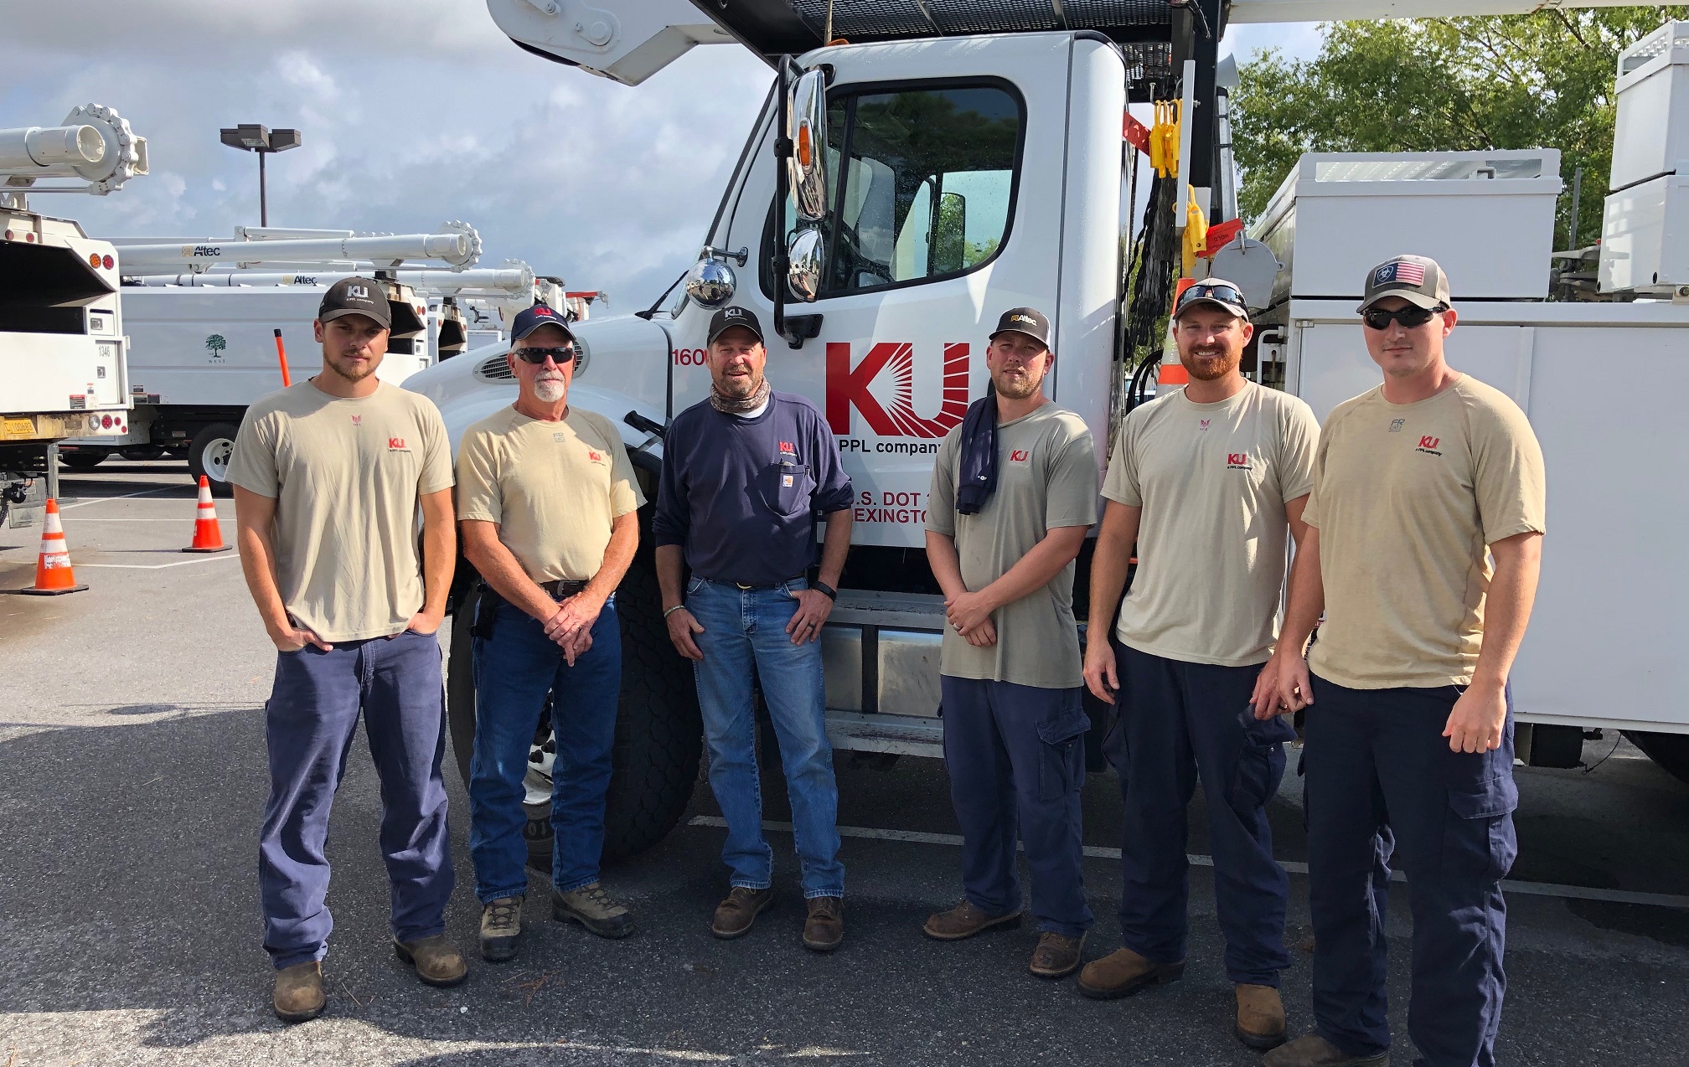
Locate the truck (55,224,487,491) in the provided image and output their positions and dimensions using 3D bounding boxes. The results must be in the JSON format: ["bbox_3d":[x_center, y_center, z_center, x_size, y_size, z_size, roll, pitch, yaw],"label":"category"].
[{"bbox_3d":[-9.753,-2.578,20.698,9.000,3.900,2.440,2,6,12],"label":"truck"}]

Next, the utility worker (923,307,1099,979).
[{"bbox_3d":[0.477,0.285,3.838,0.500,1.800,0.420,3,6,22],"label":"utility worker"}]

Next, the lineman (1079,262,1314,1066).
[{"bbox_3d":[0.916,0.291,3.512,0.590,1.850,0.440,3,6,19],"label":"lineman"}]

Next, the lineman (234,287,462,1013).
[{"bbox_3d":[-1.265,0.279,3.473,0.580,1.820,0.420,0,6,-14],"label":"lineman"}]

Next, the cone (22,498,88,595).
[{"bbox_3d":[-6.148,0.077,10.613,0.360,0.710,0.360,2,6,13],"label":"cone"}]

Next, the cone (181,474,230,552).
[{"bbox_3d":[-6.204,-0.195,13.265,0.360,0.710,0.360,2,6,13],"label":"cone"}]

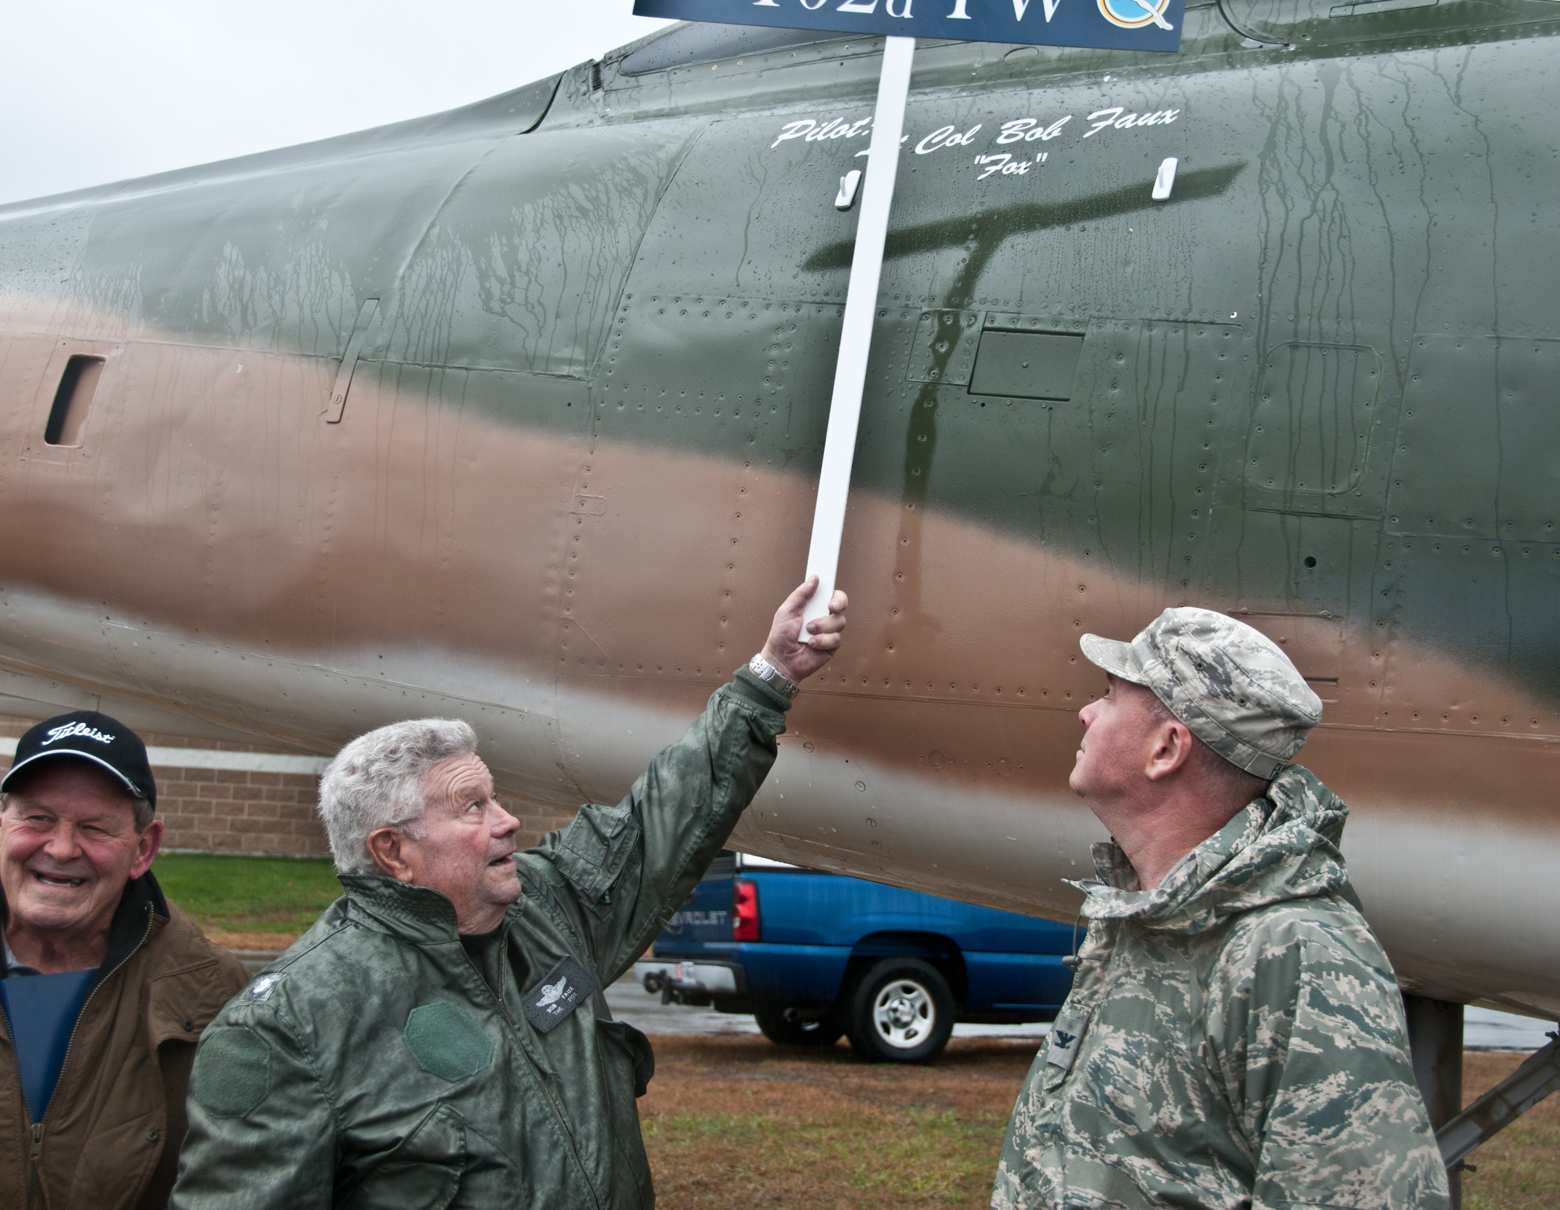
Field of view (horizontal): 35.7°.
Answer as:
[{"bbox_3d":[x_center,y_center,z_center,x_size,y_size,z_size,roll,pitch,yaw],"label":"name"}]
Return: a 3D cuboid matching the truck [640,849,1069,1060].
[{"bbox_3d":[1.956,2.365,17.586,5.750,1.870,2.000,5,-7,-21],"label":"truck"}]

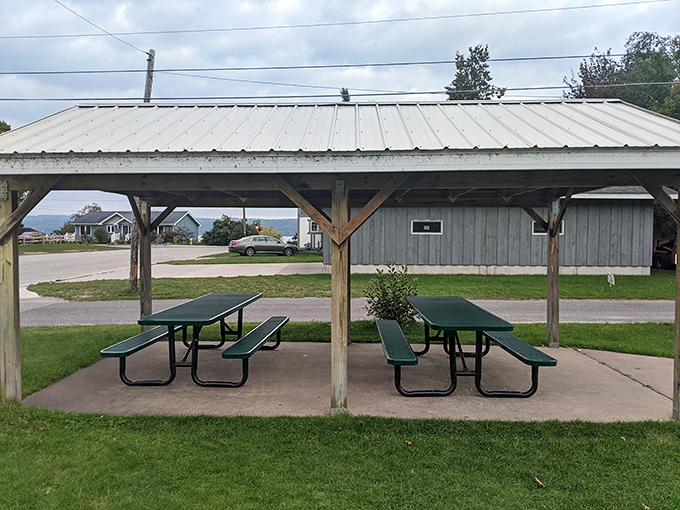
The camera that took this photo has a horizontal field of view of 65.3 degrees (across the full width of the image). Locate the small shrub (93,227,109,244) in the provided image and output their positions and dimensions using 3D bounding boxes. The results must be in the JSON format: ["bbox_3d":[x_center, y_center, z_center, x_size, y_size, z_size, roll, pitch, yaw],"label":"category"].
[{"bbox_3d":[-39.428,-3.151,87.500,2.200,2.650,2.200,0,2,13],"label":"small shrub"}]

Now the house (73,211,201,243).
[{"bbox_3d":[-35.047,-4.819,91.611,19.500,5.300,8.200,0,2,13],"label":"house"}]

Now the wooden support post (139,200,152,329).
[{"bbox_3d":[-2.990,0.256,8.138,0.140,2.157,0.140,0,2,2],"label":"wooden support post"}]

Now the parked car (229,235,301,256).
[{"bbox_3d":[-5.625,-0.693,39.100,5.010,1.480,1.850,-1,2,-24],"label":"parked car"}]

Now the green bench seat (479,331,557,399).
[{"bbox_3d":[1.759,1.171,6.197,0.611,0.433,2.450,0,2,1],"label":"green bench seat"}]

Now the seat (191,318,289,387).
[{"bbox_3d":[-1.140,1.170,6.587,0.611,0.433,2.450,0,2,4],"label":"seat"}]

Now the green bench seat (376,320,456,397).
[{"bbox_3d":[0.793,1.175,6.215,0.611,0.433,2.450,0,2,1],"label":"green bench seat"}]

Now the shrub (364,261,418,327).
[{"bbox_3d":[0.875,0.686,9.100,0.900,1.150,0.900,0,2,2],"label":"shrub"}]

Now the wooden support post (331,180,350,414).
[{"bbox_3d":[0.002,0.391,4.816,0.140,2.137,0.140,0,2,2],"label":"wooden support post"}]

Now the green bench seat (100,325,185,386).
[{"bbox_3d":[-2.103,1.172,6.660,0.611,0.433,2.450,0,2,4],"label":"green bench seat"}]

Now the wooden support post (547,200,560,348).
[{"bbox_3d":[3.167,0.287,7.852,0.140,2.177,0.140,0,2,2],"label":"wooden support post"}]

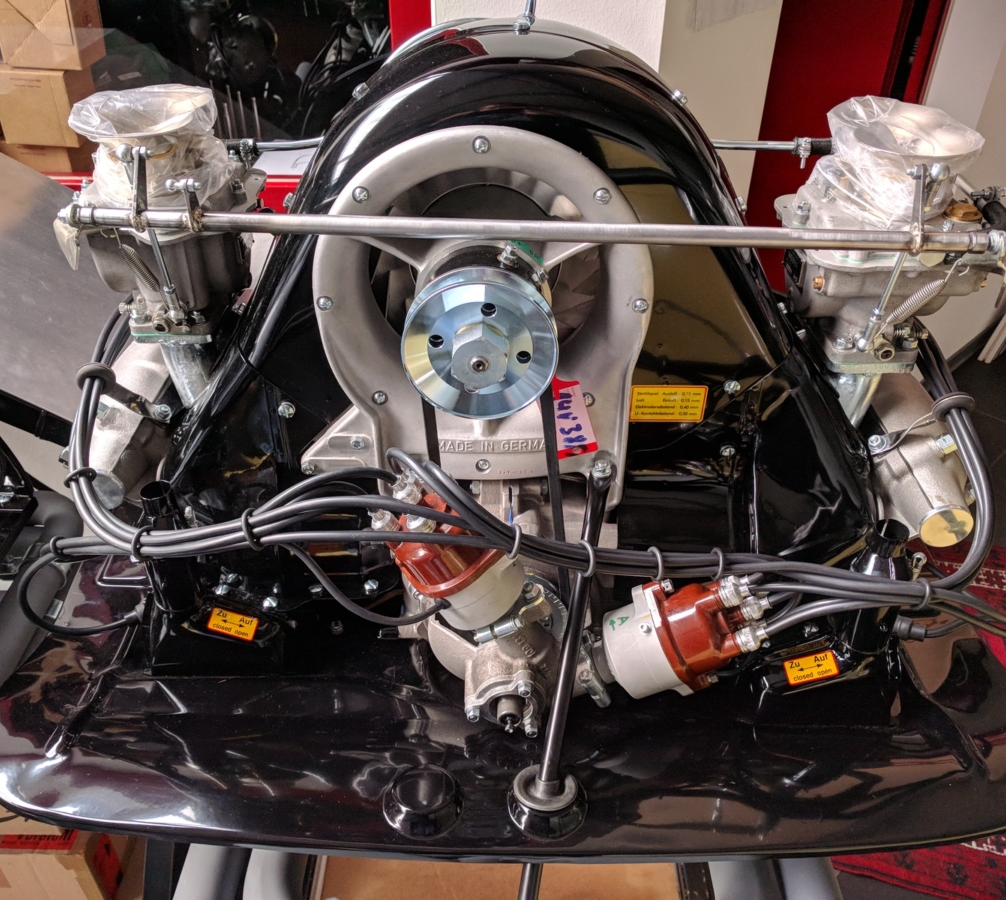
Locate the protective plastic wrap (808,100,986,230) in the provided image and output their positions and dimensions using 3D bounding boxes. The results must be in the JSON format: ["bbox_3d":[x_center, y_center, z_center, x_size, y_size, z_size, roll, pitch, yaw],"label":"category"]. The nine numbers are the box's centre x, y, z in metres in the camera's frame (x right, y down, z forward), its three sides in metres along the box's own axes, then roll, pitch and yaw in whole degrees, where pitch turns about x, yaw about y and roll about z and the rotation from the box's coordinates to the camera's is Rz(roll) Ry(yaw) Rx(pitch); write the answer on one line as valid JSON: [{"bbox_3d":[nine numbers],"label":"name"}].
[{"bbox_3d":[0.292,-0.224,0.682,0.124,0.070,0.118,0,36,0],"label":"protective plastic wrap"}]

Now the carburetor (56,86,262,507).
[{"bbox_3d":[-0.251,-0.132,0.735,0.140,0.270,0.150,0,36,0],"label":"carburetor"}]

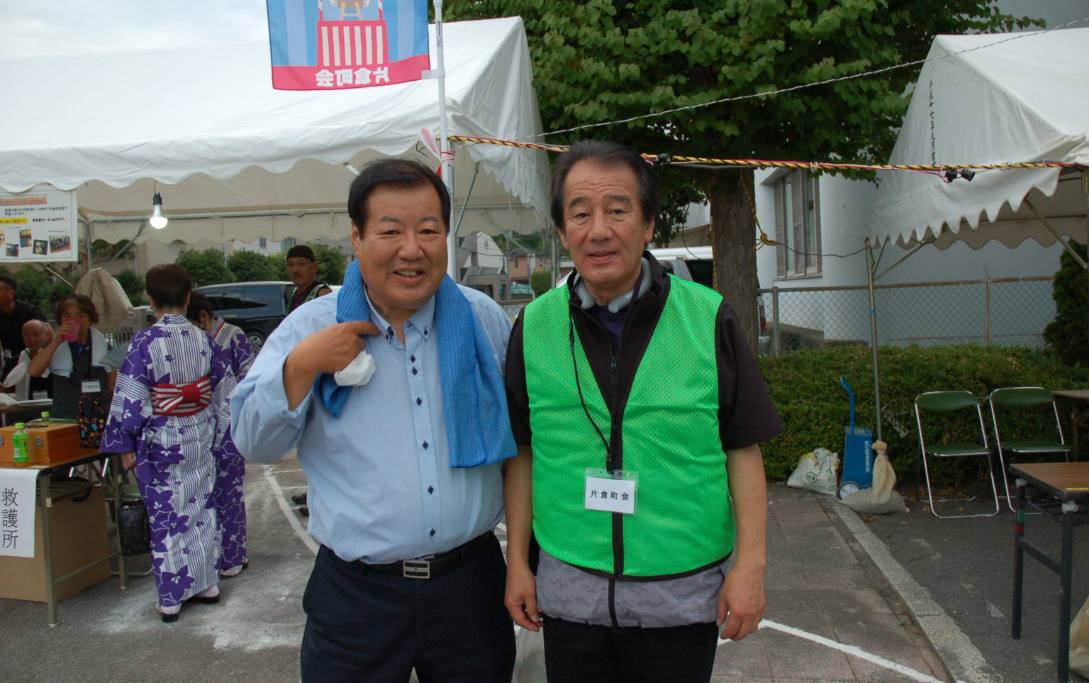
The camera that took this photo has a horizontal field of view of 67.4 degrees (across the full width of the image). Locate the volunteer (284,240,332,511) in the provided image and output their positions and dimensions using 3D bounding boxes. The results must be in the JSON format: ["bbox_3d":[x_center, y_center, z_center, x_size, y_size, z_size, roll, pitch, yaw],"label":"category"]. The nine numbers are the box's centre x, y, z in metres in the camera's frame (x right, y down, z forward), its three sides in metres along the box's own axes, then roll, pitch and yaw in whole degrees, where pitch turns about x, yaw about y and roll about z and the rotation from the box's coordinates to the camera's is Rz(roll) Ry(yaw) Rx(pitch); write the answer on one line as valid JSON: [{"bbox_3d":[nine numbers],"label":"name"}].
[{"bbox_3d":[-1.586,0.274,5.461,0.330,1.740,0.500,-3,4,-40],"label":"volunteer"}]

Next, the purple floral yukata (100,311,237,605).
[{"bbox_3d":[-1.708,0.538,3.753,0.570,1.320,0.400,-4,4,-42],"label":"purple floral yukata"}]

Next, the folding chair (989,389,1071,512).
[{"bbox_3d":[3.175,0.705,5.328,0.425,0.760,0.450,-1,3,6],"label":"folding chair"}]

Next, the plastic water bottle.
[{"bbox_3d":[-2.294,0.459,3.578,0.068,0.195,0.068,-1,3,0],"label":"plastic water bottle"}]

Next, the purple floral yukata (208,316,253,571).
[{"bbox_3d":[-1.743,0.520,4.283,0.450,1.320,0.500,-2,3,-28],"label":"purple floral yukata"}]

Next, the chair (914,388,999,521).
[{"bbox_3d":[2.650,0.715,5.278,0.425,0.760,0.450,-1,3,6],"label":"chair"}]

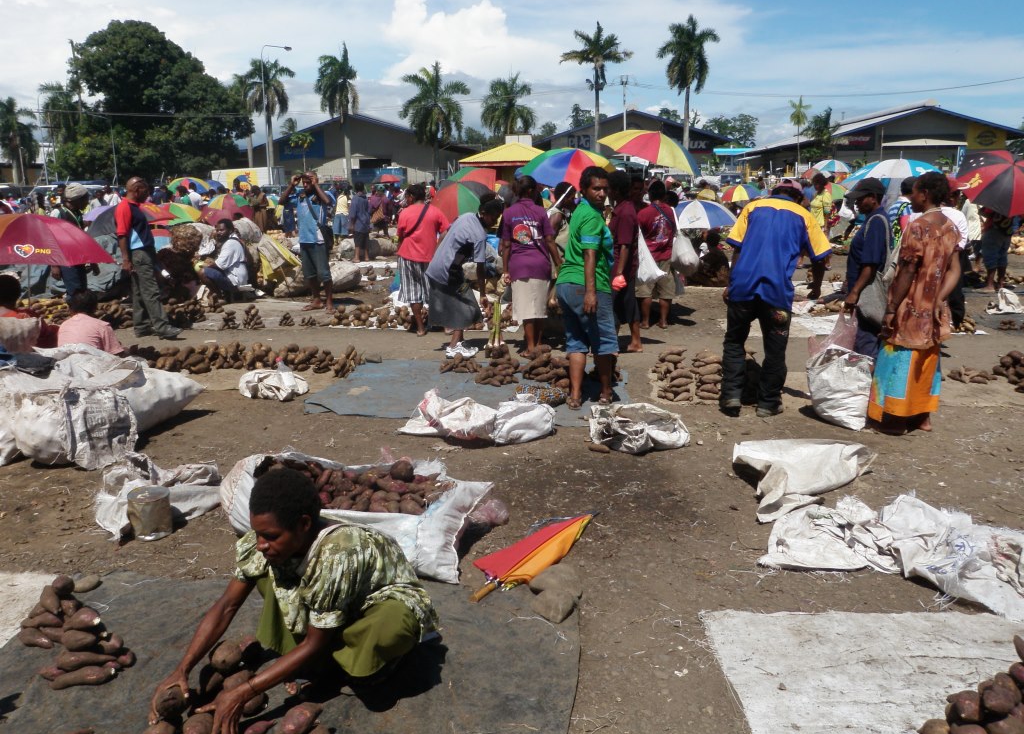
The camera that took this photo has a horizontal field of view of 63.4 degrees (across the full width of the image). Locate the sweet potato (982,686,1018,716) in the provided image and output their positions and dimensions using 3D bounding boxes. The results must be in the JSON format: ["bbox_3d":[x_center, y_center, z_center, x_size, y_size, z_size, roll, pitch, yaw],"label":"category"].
[{"bbox_3d":[1.335,0.908,2.263,0.095,0.080,0.120,5,14,24],"label":"sweet potato"}]

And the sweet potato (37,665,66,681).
[{"bbox_3d":[-1.459,0.981,2.665,0.155,0.062,0.065,-1,13,-6],"label":"sweet potato"}]

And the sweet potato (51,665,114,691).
[{"bbox_3d":[-1.388,1.004,2.684,0.205,0.058,0.058,-5,13,-14],"label":"sweet potato"}]

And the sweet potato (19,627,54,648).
[{"bbox_3d":[-1.685,0.960,2.935,0.145,0.055,0.058,4,14,23],"label":"sweet potato"}]

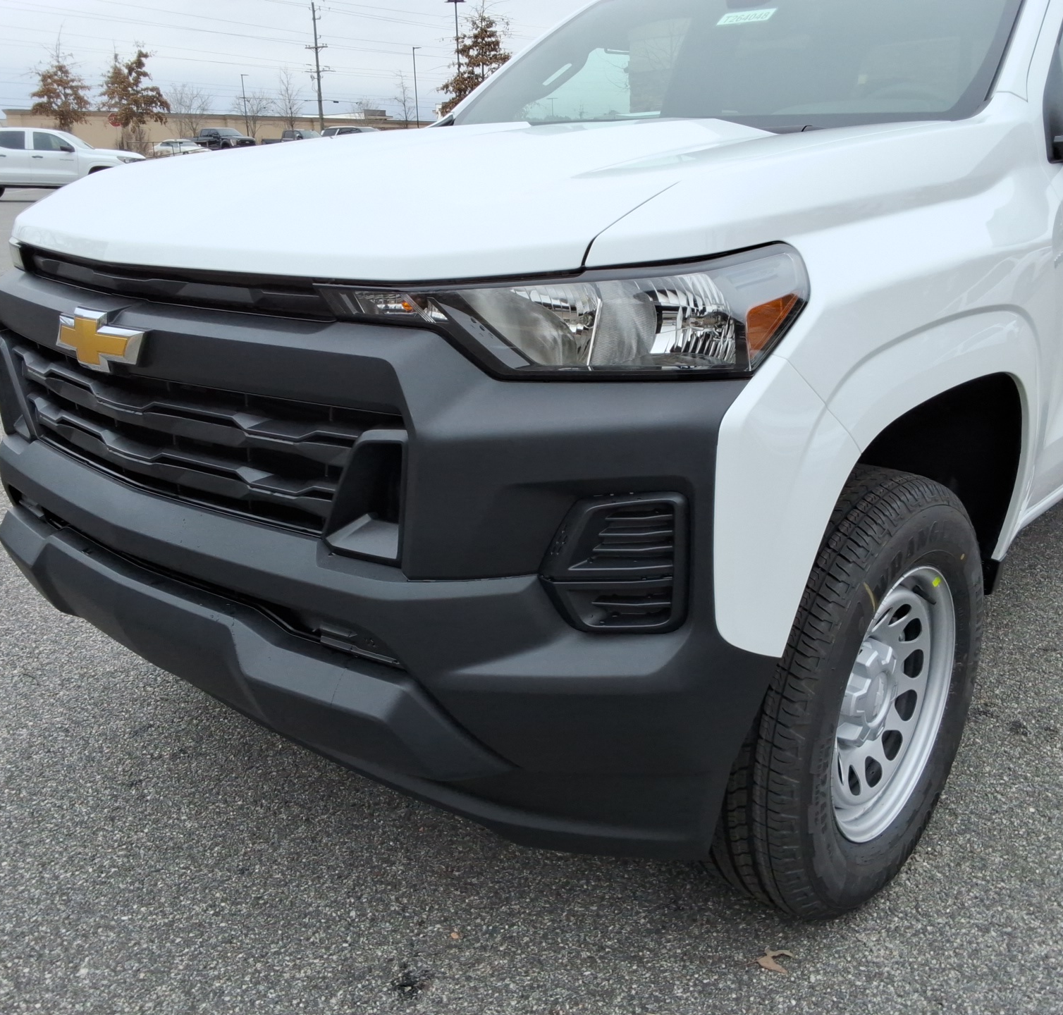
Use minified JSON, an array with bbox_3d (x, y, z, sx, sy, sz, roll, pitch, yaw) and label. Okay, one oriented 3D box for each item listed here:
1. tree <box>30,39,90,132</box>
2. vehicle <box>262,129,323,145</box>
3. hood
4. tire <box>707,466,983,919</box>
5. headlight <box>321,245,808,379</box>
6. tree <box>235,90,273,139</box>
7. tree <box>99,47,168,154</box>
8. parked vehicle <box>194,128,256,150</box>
[{"bbox_3d":[-21.497,-17.928,49.693,2.770,6.130,2.770,-8,19,-21],"label":"tree"},{"bbox_3d":[-15.567,-24.025,72.558,5.700,1.900,2.000,14,24,39],"label":"vehicle"},{"bbox_3d":[-0.213,-0.606,2.034,1.480,0.230,1.300,14,24,40],"label":"hood"},{"bbox_3d":[0.520,0.297,1.878,0.260,0.755,0.755,14,24,40],"label":"tire"},{"bbox_3d":[0.033,-0.246,1.381,0.510,0.160,0.360,14,24,40],"label":"headlight"},{"bbox_3d":[-21.502,-29.274,84.547,2.960,5.640,2.960,-5,19,-12],"label":"tree"},{"bbox_3d":[-18.515,-18.204,50.776,3.220,5.840,3.220,-7,19,-18],"label":"tree"},{"bbox_3d":[-20.333,-24.114,72.433,2.030,1.950,5.880,-18,24,-40],"label":"parked vehicle"}]

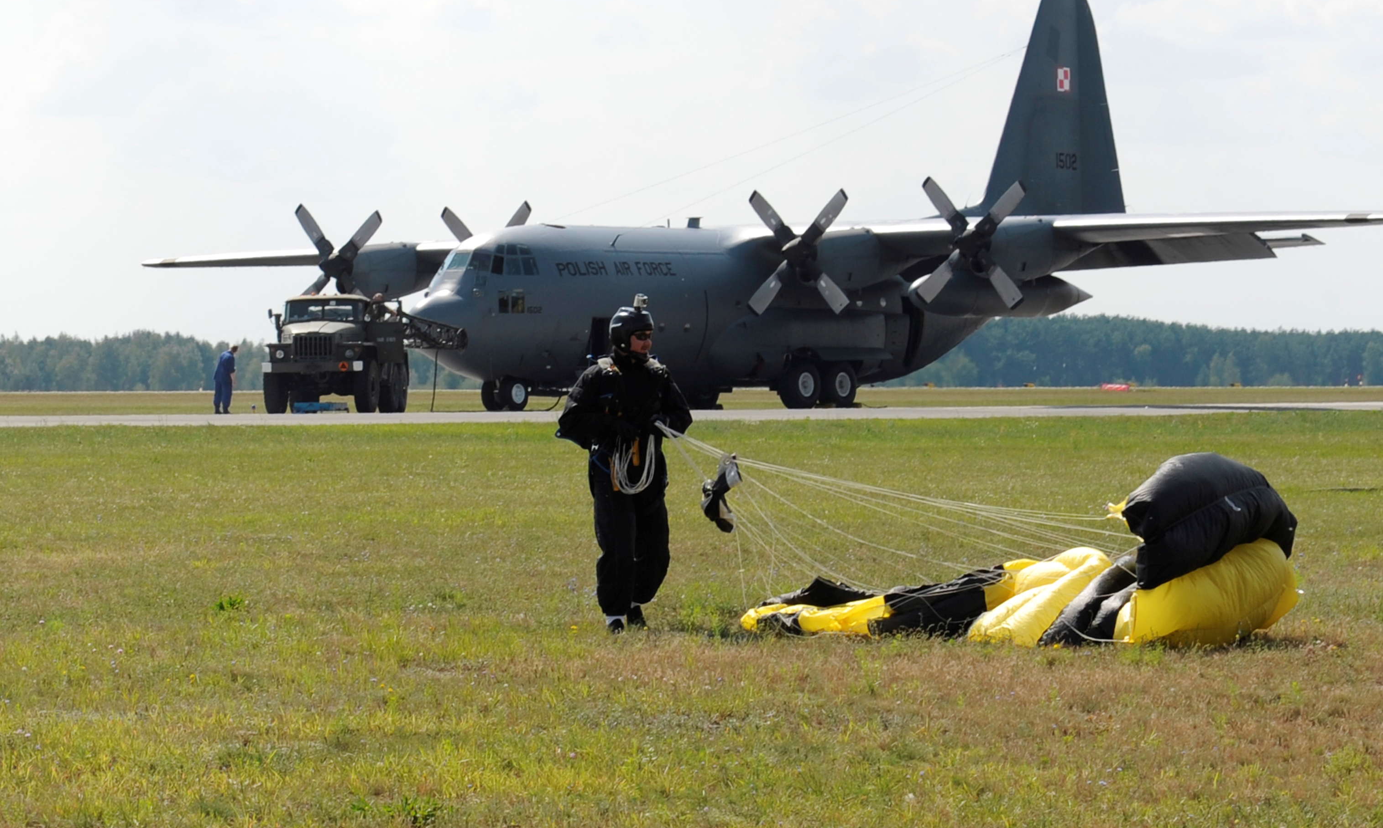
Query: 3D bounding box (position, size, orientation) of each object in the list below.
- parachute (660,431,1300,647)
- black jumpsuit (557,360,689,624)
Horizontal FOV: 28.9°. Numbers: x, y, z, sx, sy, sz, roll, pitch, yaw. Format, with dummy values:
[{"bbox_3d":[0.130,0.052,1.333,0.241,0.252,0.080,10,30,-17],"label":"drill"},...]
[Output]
[{"bbox_3d":[1.590,0.650,14.950,3.530,1.130,1.550,0,1,0],"label":"parachute"},{"bbox_3d":[-0.365,0.400,15.000,0.690,1.490,0.460,0,1,-18],"label":"black jumpsuit"}]

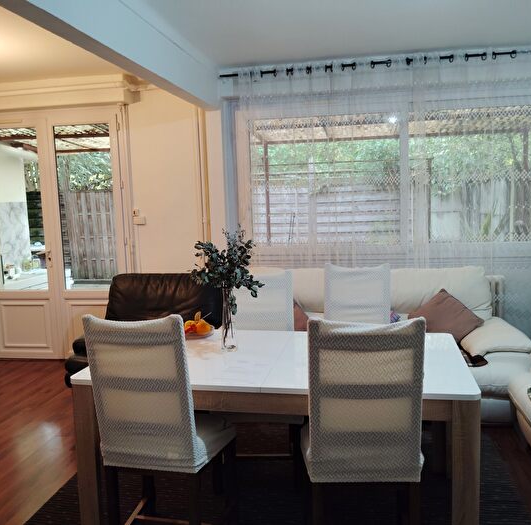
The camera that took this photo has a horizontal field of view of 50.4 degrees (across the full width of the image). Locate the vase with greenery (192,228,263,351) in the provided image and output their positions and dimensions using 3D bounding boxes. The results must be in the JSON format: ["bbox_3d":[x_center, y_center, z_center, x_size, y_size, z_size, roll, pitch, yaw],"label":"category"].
[{"bbox_3d":[-0.183,0.131,2.645,0.330,0.563,0.300,0,7,11],"label":"vase with greenery"}]

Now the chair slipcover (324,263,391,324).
[{"bbox_3d":[0.501,0.364,3.014,0.440,0.650,0.530,-1,7,7],"label":"chair slipcover"}]

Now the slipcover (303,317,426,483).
[{"bbox_3d":[0.361,0.467,2.151,0.440,0.650,0.540,-1,7,4],"label":"slipcover"}]

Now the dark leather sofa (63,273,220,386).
[{"bbox_3d":[-0.829,0.522,4.620,1.380,0.880,0.870,0,7,11],"label":"dark leather sofa"}]

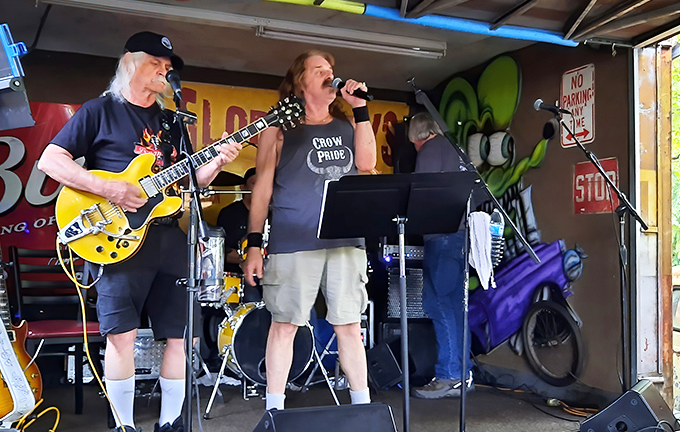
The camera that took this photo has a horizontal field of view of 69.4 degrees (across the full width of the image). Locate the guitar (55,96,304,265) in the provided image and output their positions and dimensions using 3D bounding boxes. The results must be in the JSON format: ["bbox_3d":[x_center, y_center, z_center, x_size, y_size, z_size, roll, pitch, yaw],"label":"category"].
[{"bbox_3d":[-0.559,-0.175,1.836,1.030,0.405,0.080,-32,-12,-5],"label":"guitar"}]

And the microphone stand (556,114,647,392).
[{"bbox_3d":[1.245,0.288,2.330,0.520,1.500,0.480,1,-3,9],"label":"microphone stand"}]

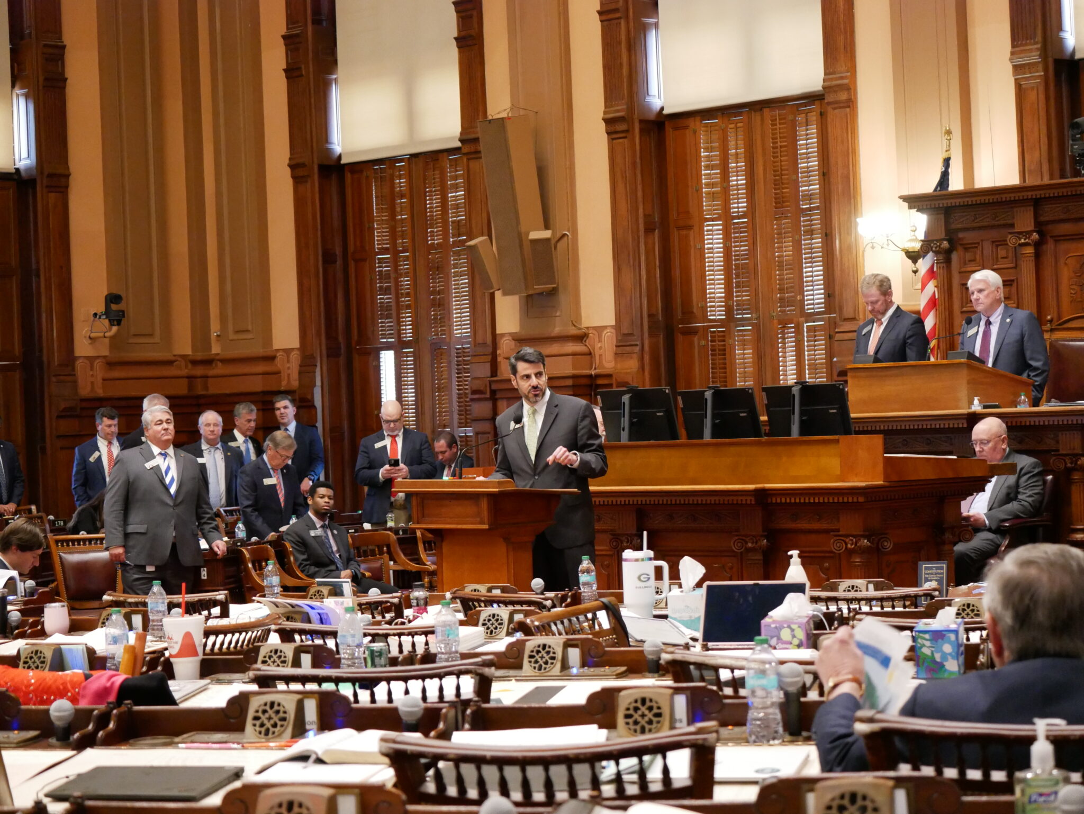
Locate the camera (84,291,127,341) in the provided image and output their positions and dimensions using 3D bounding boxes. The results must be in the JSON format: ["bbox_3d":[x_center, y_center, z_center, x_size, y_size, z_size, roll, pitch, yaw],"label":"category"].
[{"bbox_3d":[-3.459,-0.710,22.300,0.330,0.390,0.300,-2,0,-14],"label":"camera"}]

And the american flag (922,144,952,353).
[{"bbox_3d":[2.415,-0.697,17.200,0.300,1.800,0.350,-2,0,-41],"label":"american flag"}]

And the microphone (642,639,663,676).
[{"bbox_3d":[0.292,0.659,7.400,0.053,0.097,0.053,-2,0,0],"label":"microphone"}]

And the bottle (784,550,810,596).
[{"bbox_3d":[0.808,0.560,8.900,0.085,0.210,0.075,-2,0,0],"label":"bottle"}]

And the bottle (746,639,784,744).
[{"bbox_3d":[0.449,0.573,5.700,0.070,0.216,0.070,-2,0,0],"label":"bottle"}]

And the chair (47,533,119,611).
[{"bbox_3d":[-2.599,1.230,16.500,0.580,1.000,0.600,-2,0,-25],"label":"chair"}]

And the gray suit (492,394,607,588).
[{"bbox_3d":[0.041,0.686,12.900,0.520,1.500,0.400,-2,0,30],"label":"gray suit"}]

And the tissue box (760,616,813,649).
[{"bbox_3d":[0.713,0.668,8.200,0.122,0.097,0.200,-3,2,10],"label":"tissue box"}]

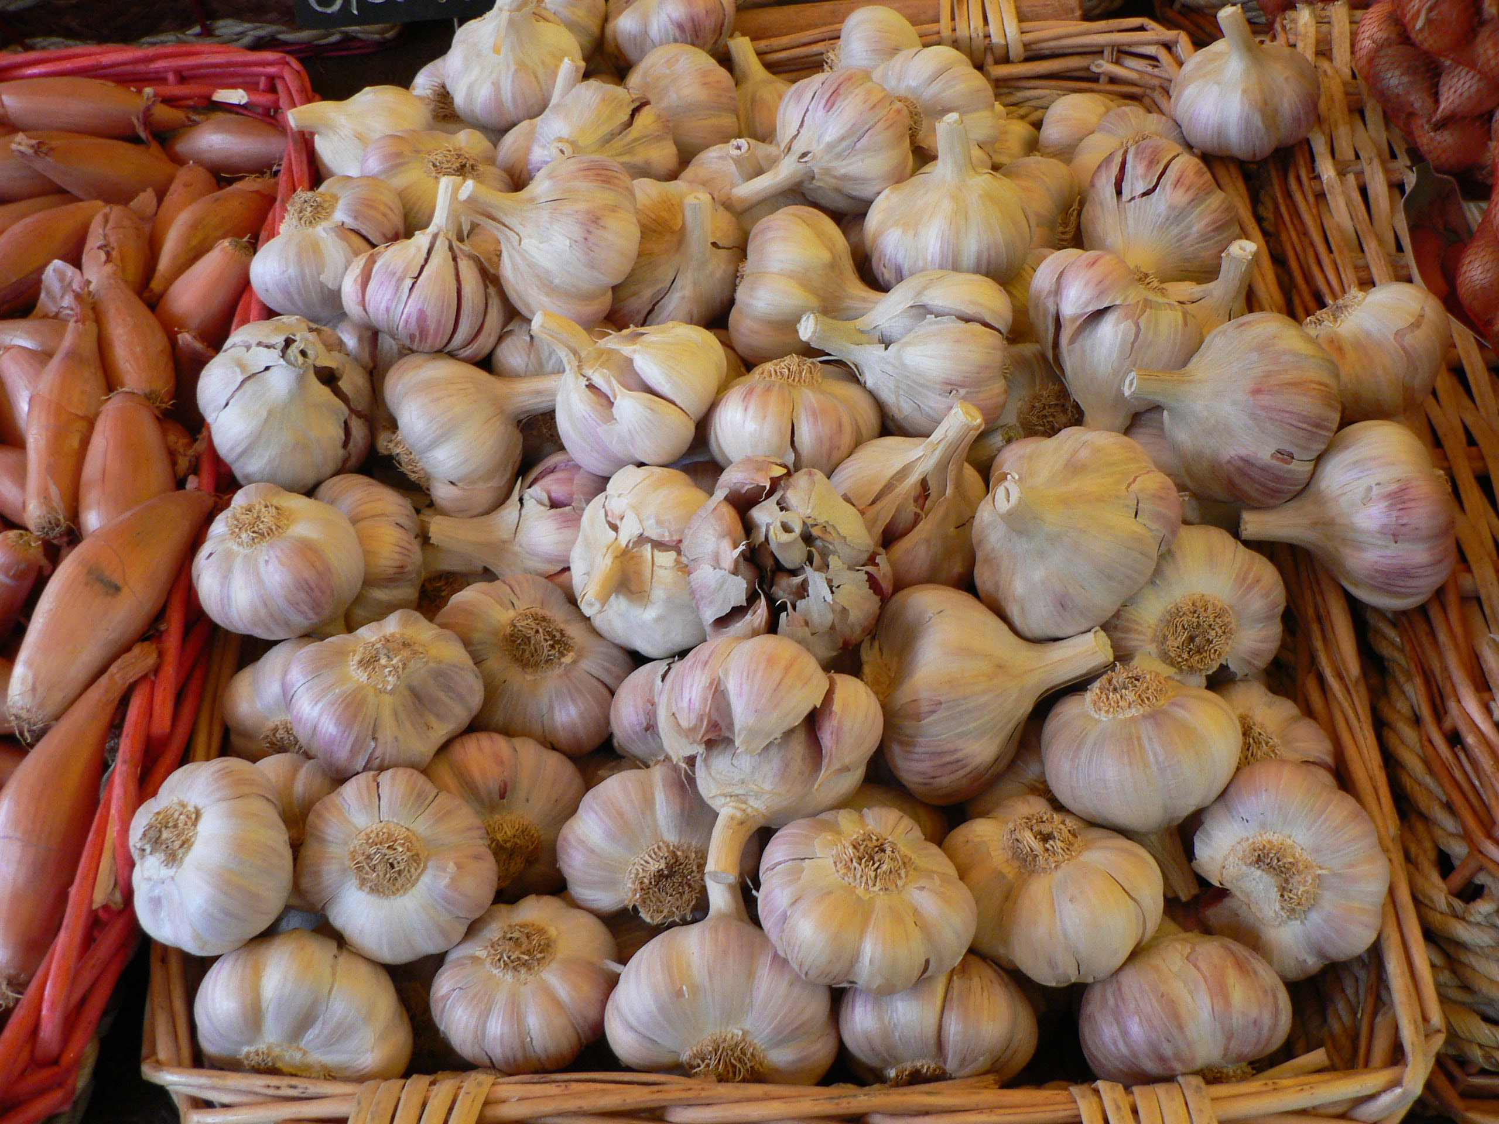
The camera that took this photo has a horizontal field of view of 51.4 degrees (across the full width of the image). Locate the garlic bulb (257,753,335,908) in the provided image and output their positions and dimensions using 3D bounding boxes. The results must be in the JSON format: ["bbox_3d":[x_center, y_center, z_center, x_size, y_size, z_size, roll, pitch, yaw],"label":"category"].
[{"bbox_3d":[-0.153,0.090,0.525,0.054,0.054,0.050,-2,21,-2],"label":"garlic bulb"}]

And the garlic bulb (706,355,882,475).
[{"bbox_3d":[0.015,-0.040,0.523,0.058,0.055,0.058,0,30,2],"label":"garlic bulb"}]

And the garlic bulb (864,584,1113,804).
[{"bbox_3d":[0.073,0.037,0.477,0.076,0.066,0.066,-17,90,11],"label":"garlic bulb"}]

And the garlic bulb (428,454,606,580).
[{"bbox_3d":[-0.079,-0.013,0.570,0.075,0.057,0.057,-7,90,-6],"label":"garlic bulb"}]

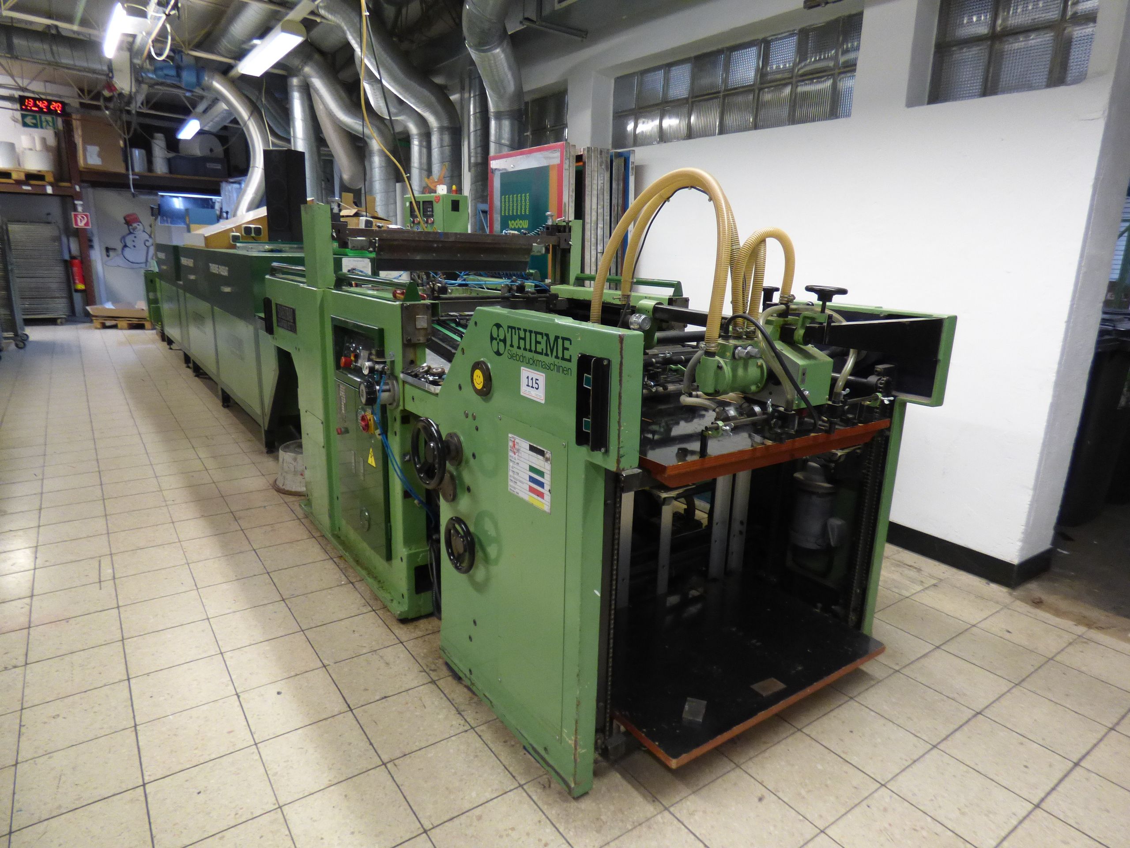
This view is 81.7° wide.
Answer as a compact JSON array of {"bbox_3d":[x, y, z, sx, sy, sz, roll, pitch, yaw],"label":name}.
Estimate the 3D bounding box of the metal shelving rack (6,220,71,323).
[{"bbox_3d":[-7.913,-2.259,9.766,0.800,1.470,0.800,-9,19,-35],"label":"metal shelving rack"}]

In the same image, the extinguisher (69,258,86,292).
[{"bbox_3d":[-7.521,-2.299,10.088,0.170,0.510,0.170,-9,19,-35],"label":"extinguisher"}]

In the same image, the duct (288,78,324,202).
[{"bbox_3d":[-2.000,-2.121,5.038,0.168,0.985,0.168,-13,20,-34],"label":"duct"}]

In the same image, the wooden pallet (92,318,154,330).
[{"bbox_3d":[-6.646,-1.587,9.984,0.800,0.144,1.100,-4,16,-22],"label":"wooden pallet"}]

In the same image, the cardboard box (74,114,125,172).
[{"bbox_3d":[-7.170,-4.311,10.163,0.580,0.790,0.500,-9,19,-35],"label":"cardboard box"}]

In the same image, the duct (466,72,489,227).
[{"bbox_3d":[-0.778,-2.415,5.926,0.165,1.450,0.165,-9,19,-35],"label":"duct"}]

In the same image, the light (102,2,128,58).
[{"bbox_3d":[-3.247,-2.831,4.693,0.130,0.080,1.310,-9,19,-35],"label":"light"}]

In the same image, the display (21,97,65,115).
[{"bbox_3d":[-7.088,-4.302,8.863,0.470,0.180,0.080,-9,19,-35],"label":"display"}]

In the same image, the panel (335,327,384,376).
[{"bbox_3d":[-0.774,-0.268,2.500,0.100,0.220,0.450,-9,19,-35],"label":"panel"}]

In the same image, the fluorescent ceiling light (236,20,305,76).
[{"bbox_3d":[-2.332,-2.930,5.127,0.160,0.100,1.310,-9,19,-35],"label":"fluorescent ceiling light"}]

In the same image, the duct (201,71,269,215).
[{"bbox_3d":[-3.390,-2.877,6.784,0.563,1.379,0.280,-9,19,-35],"label":"duct"}]

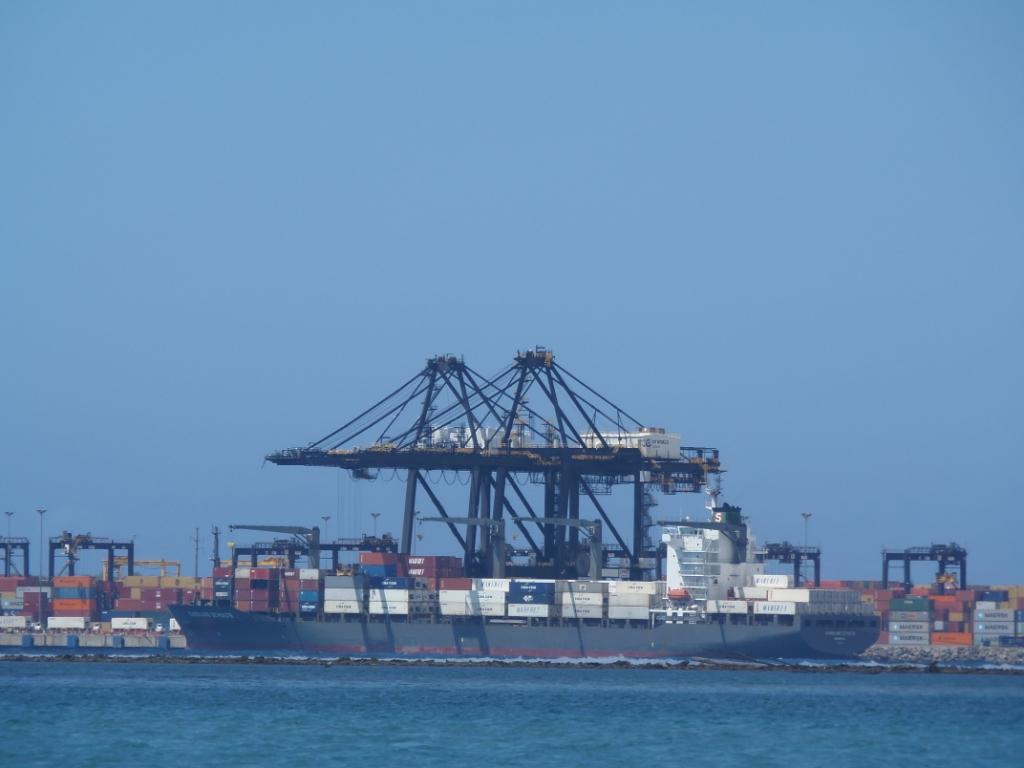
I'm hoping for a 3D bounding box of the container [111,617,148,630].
[{"bbox_3d":[-97.130,61.190,2902.750,12.190,2.900,2.440,0,-1,38],"label":"container"}]

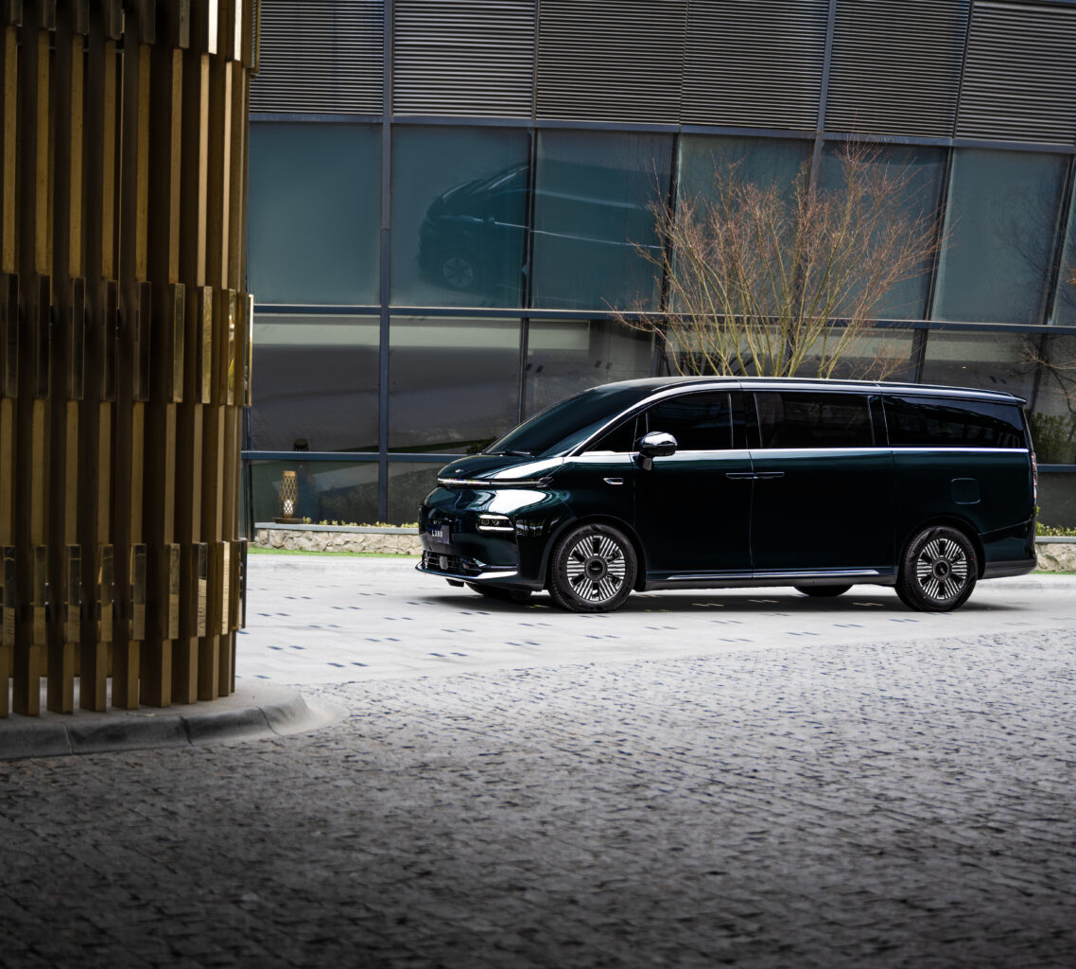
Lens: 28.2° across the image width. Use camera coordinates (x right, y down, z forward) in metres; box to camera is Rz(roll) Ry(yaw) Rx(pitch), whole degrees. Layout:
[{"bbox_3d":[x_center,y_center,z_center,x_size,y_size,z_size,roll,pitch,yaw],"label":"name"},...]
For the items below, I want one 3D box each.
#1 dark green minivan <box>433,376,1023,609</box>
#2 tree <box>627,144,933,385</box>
[{"bbox_3d":[1.588,0.051,18.116,5.300,1.930,2.000,1,0,-25],"label":"dark green minivan"},{"bbox_3d":[2.941,-1.726,25.600,3.700,4.650,3.200,1,0,0],"label":"tree"}]

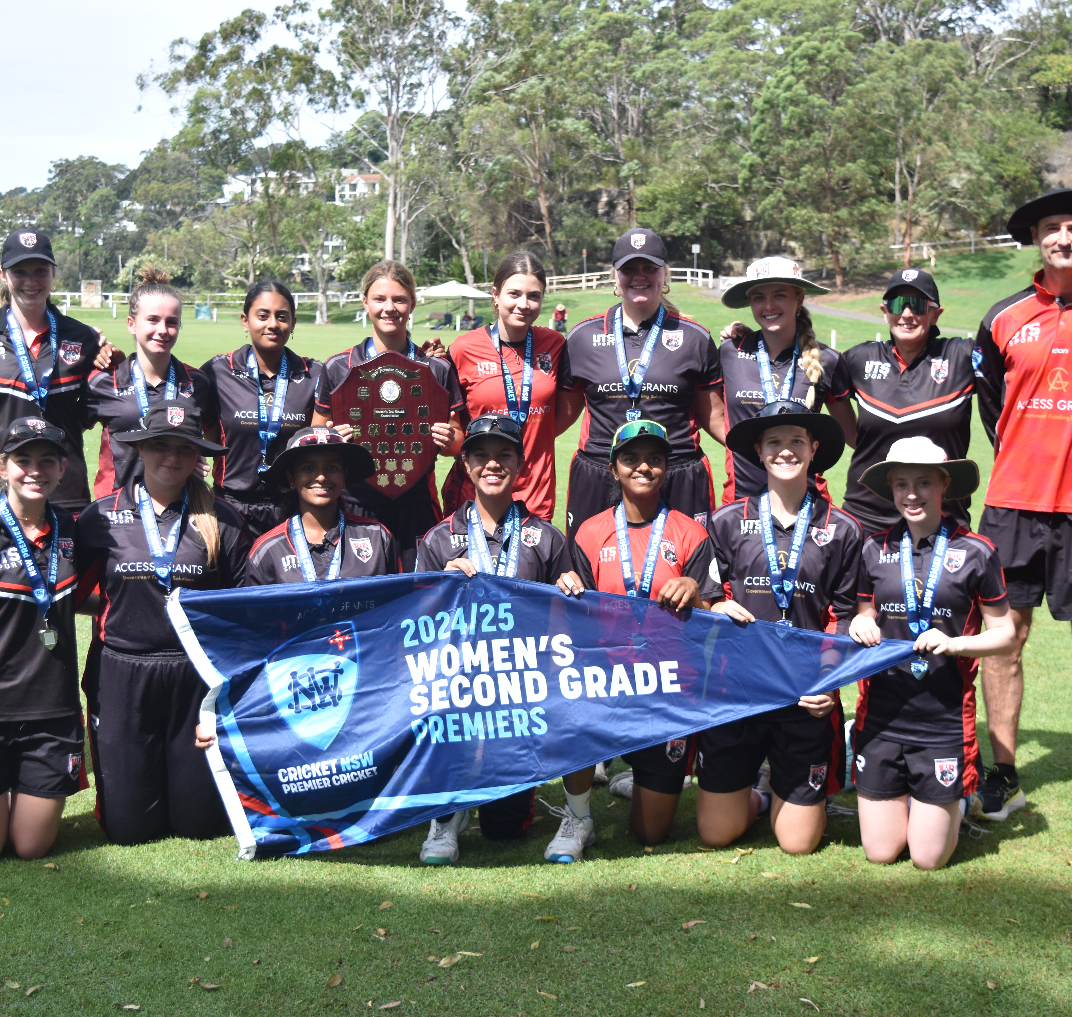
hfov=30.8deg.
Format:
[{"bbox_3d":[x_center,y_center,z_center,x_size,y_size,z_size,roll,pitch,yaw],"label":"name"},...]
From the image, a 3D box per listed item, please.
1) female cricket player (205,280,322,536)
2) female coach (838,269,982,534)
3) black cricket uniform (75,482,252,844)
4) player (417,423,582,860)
[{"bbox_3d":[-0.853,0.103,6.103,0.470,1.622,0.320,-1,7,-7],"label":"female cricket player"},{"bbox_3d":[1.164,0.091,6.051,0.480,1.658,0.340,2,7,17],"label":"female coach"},{"bbox_3d":[-1.103,0.430,5.789,0.500,1.046,0.500,-1,7,-9],"label":"black cricket uniform"},{"bbox_3d":[-0.119,0.348,5.637,0.440,1.200,0.700,0,7,-2],"label":"player"}]

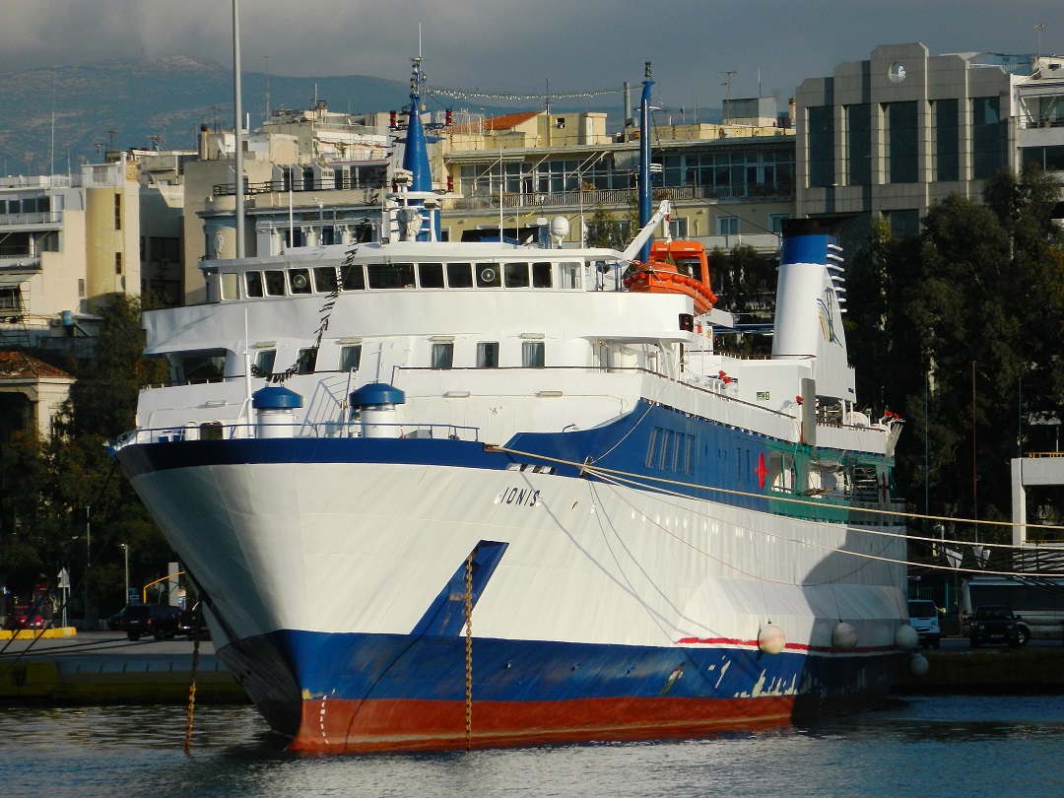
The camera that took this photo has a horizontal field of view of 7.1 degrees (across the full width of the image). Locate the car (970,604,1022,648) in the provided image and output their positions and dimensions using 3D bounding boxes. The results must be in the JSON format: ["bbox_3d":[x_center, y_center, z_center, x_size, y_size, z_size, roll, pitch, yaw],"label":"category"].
[{"bbox_3d":[19.074,9.403,352.000,1.800,1.770,4.250,0,-1,-4],"label":"car"}]

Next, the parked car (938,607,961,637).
[{"bbox_3d":[20.407,10.837,415.000,4.200,1.460,1.720,0,-1,0],"label":"parked car"}]

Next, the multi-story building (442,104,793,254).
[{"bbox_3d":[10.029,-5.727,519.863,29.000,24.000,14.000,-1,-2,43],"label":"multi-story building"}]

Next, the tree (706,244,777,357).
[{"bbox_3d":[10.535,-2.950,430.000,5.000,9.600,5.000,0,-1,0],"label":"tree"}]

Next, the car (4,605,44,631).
[{"bbox_3d":[-25.931,11.388,438.000,1.700,1.480,4.000,0,-1,-14],"label":"car"}]

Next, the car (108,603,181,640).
[{"bbox_3d":[-17.283,10.361,395.000,4.300,1.700,1.760,1,-2,-45],"label":"car"}]

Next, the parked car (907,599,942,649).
[{"bbox_3d":[15.911,9.307,352.500,1.840,1.990,4.600,0,-1,-1],"label":"parked car"}]

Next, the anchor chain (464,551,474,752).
[{"bbox_3d":[-1.717,6.861,232.000,0.140,5.400,0.140,0,-1,0],"label":"anchor chain"}]

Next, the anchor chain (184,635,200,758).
[{"bbox_3d":[-9.194,8.030,231.000,0.160,3.200,0.160,5,0,0],"label":"anchor chain"}]

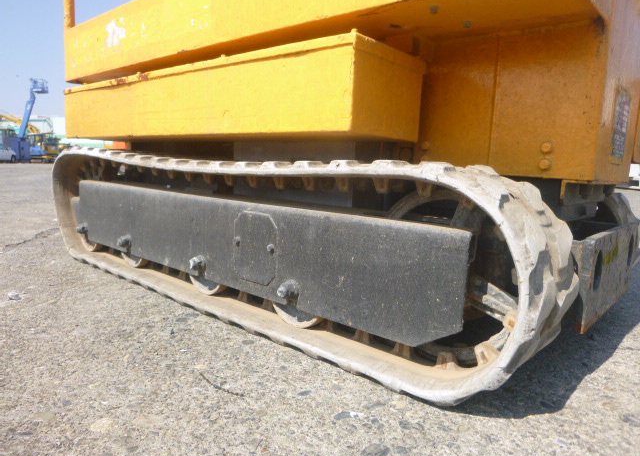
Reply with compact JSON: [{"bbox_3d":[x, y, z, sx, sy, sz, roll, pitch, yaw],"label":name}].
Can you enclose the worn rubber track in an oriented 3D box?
[{"bbox_3d":[-0.312,-0.009,1.413,1.951,0.427,0.266,9,9,41],"label":"worn rubber track"}]

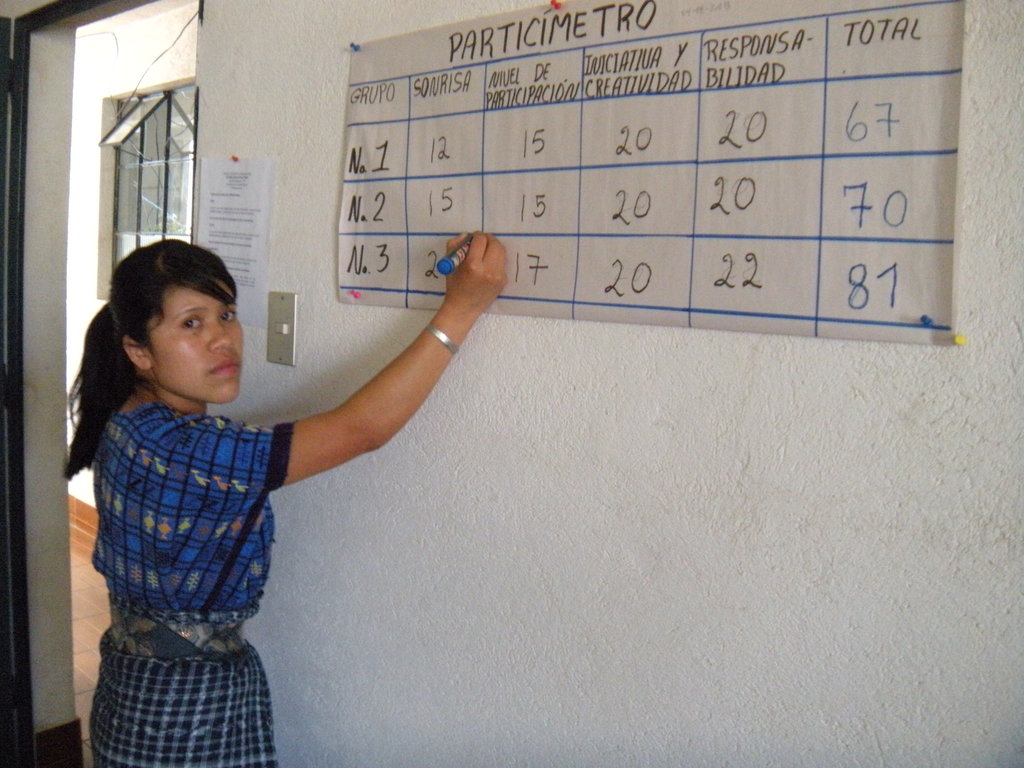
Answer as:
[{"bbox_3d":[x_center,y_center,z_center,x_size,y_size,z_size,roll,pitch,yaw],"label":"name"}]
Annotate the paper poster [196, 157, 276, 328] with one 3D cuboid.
[{"bbox_3d":[-0.476,-0.246,1.771,0.216,0.279,0.010,11,11,41],"label":"paper poster"}]

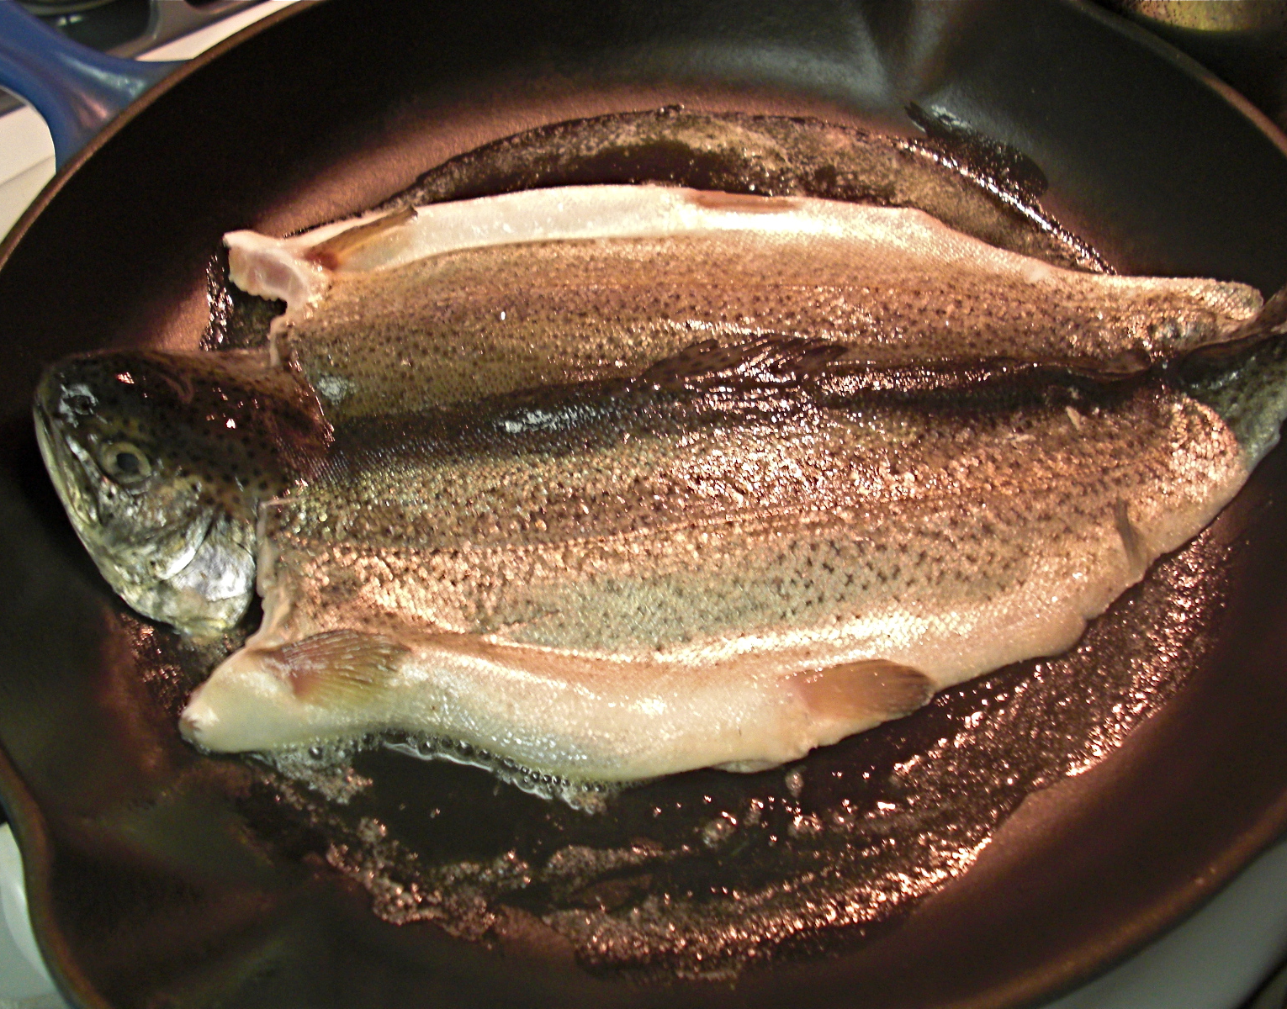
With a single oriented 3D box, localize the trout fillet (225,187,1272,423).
[{"bbox_3d":[0.018,-0.056,0.341,0.245,0.024,0.083,-1,52,2],"label":"trout fillet"}]

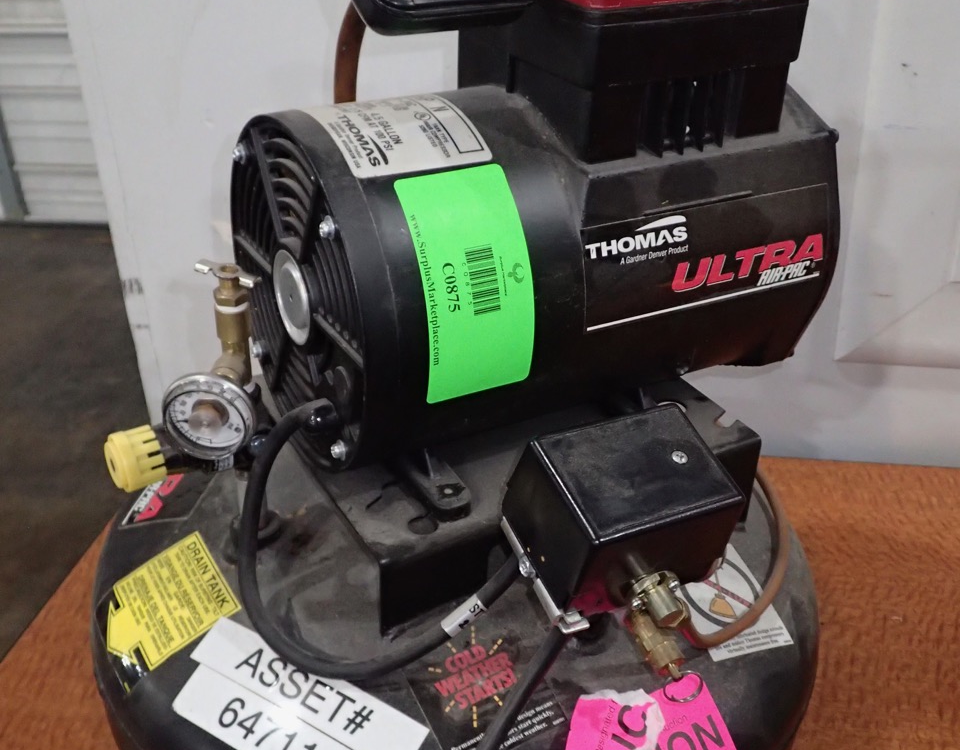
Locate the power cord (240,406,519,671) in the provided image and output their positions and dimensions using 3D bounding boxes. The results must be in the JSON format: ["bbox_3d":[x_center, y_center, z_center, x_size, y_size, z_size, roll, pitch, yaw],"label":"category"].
[{"bbox_3d":[-0.051,0.072,0.493,0.133,0.104,0.074,16,34,19],"label":"power cord"}]

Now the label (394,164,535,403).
[{"bbox_3d":[-0.003,-0.039,0.477,0.051,0.097,0.016,-14,13,-26],"label":"label"}]

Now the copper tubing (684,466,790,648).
[{"bbox_3d":[0.134,0.081,0.555,0.043,0.021,0.163,15,34,17],"label":"copper tubing"}]

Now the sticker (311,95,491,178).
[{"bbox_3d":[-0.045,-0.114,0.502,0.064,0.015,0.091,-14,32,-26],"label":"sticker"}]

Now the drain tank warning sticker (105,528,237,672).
[{"bbox_3d":[-0.157,0.115,0.543,0.065,0.010,0.057,-41,47,-5],"label":"drain tank warning sticker"}]

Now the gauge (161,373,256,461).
[{"bbox_3d":[-0.122,0.019,0.498,0.042,0.042,0.024,5,32,2],"label":"gauge"}]

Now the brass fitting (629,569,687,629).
[{"bbox_3d":[0.078,0.098,0.486,0.025,0.018,0.022,-12,49,-24],"label":"brass fitting"}]

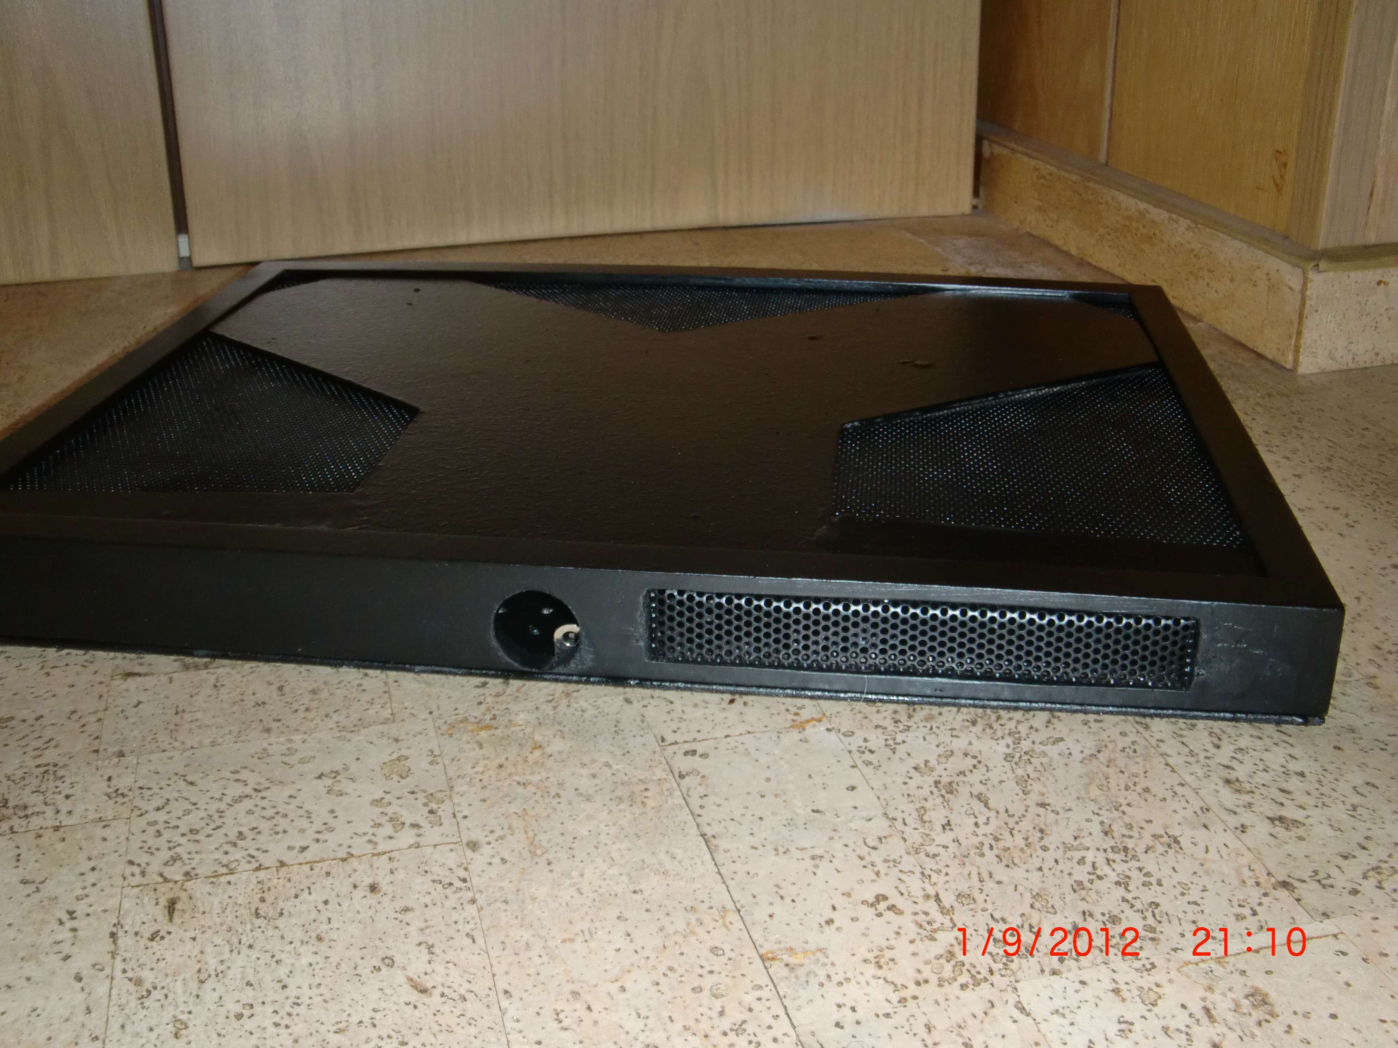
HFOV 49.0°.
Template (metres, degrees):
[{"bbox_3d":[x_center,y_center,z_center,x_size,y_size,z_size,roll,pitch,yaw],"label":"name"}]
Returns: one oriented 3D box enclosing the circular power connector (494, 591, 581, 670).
[{"bbox_3d":[-0.047,0.028,0.462,0.026,0.026,0.018,3,24,6],"label":"circular power connector"}]

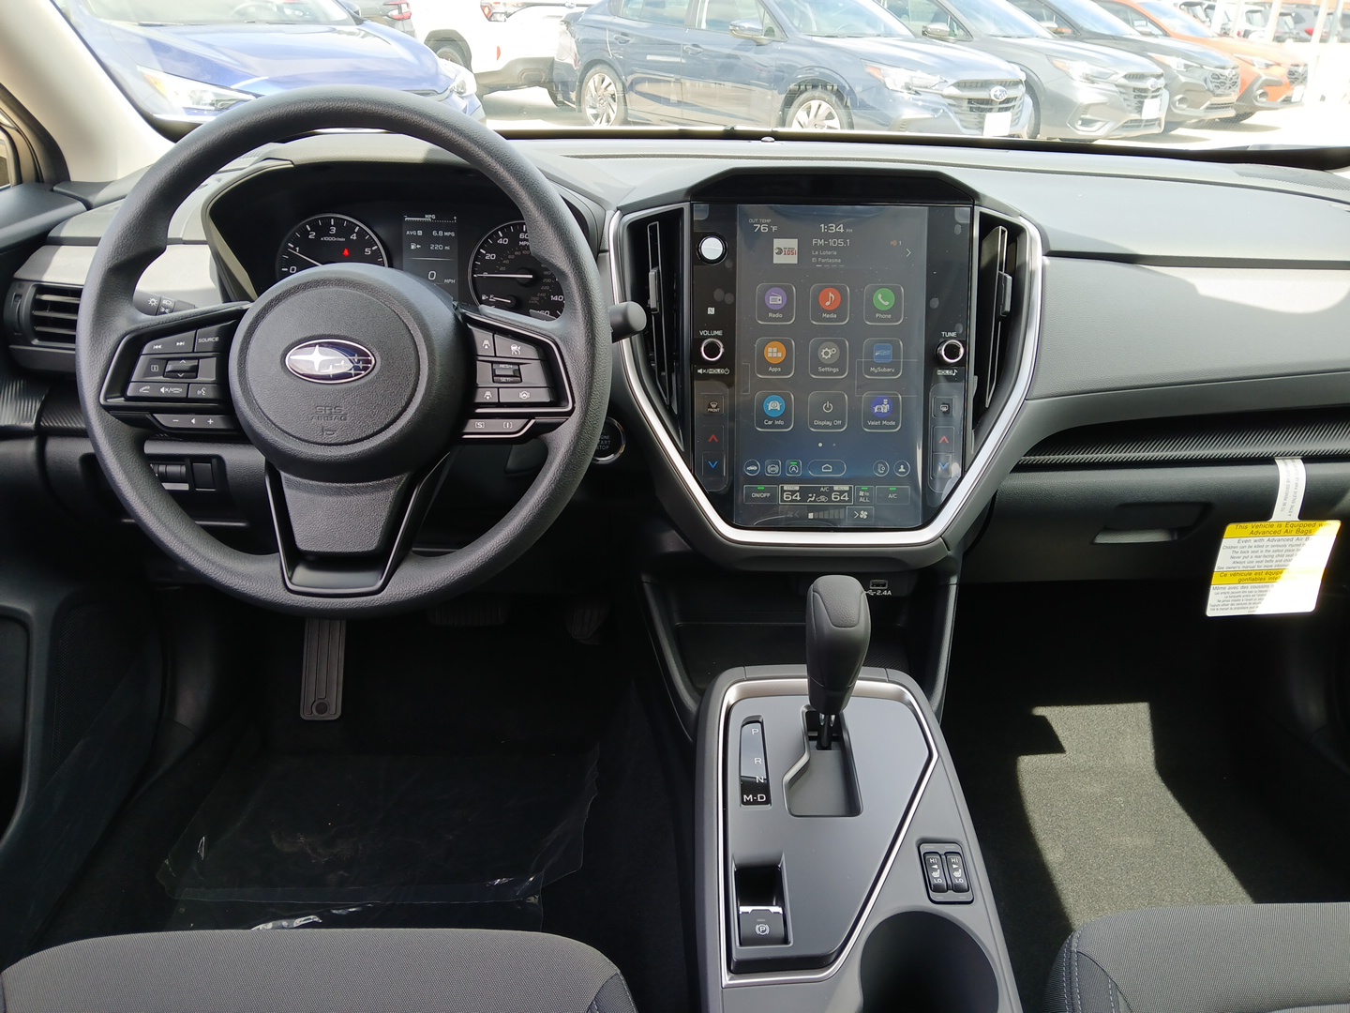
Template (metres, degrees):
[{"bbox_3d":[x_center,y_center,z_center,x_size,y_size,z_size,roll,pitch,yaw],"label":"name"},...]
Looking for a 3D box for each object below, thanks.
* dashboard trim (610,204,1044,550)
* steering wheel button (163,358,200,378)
[{"bbox_3d":[0.124,-0.106,0.824,0.346,0.274,0.050,1,2,0],"label":"dashboard trim"},{"bbox_3d":[-0.347,-0.097,0.712,0.024,0.015,0.010,1,2,0],"label":"steering wheel button"}]

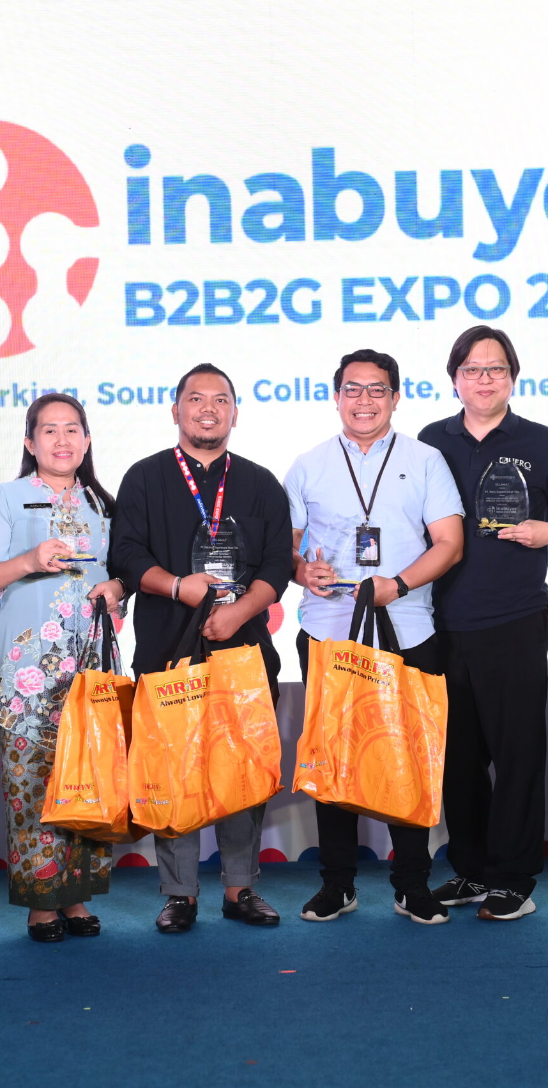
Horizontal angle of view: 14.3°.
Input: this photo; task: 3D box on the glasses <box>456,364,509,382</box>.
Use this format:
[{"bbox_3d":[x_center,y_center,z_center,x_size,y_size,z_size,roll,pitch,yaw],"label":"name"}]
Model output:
[{"bbox_3d":[0.604,-0.488,6.243,0.150,0.045,0.140,-1,2,5],"label":"glasses"}]

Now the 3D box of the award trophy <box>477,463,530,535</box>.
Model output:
[{"bbox_3d":[0.652,-0.129,6.200,0.152,0.212,0.055,-1,0,5],"label":"award trophy"}]

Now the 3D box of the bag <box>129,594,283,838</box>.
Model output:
[{"bbox_3d":[-0.188,0.471,5.980,0.380,0.650,0.180,-5,0,-32],"label":"bag"}]

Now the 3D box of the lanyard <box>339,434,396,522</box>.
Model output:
[{"bbox_3d":[0.267,-0.192,6.240,0.165,0.255,0.160,-1,0,5],"label":"lanyard"}]

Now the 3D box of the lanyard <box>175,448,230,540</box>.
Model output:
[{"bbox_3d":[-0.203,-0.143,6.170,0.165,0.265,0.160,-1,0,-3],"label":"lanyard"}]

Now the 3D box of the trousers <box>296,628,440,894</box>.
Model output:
[{"bbox_3d":[0.273,0.566,6.252,0.410,0.840,0.260,-2,1,2],"label":"trousers"}]

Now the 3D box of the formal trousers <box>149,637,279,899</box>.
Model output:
[{"bbox_3d":[-0.174,0.604,6.260,0.380,0.840,0.280,-1,0,-6],"label":"formal trousers"}]

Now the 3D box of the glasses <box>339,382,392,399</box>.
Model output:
[{"bbox_3d":[0.262,-0.438,6.250,0.146,0.046,0.140,-1,0,2],"label":"glasses"}]

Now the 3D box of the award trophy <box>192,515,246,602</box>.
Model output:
[{"bbox_3d":[-0.148,0.038,5.929,0.145,0.235,0.055,-3,1,-3],"label":"award trophy"}]

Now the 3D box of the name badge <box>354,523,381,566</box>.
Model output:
[{"bbox_3d":[0.266,0.007,6.135,0.072,0.116,0.010,-1,-2,3],"label":"name badge"}]

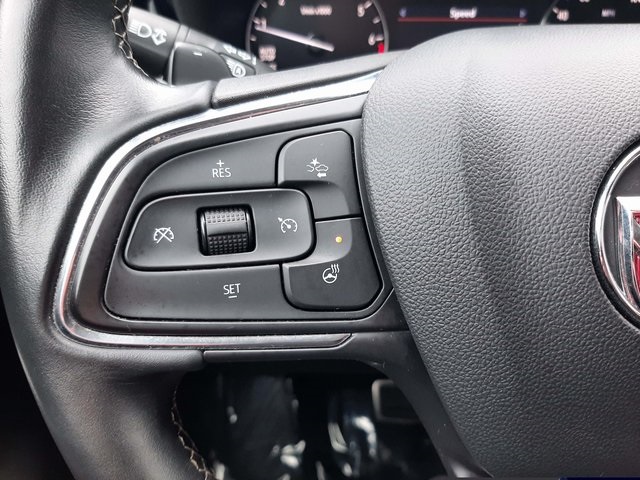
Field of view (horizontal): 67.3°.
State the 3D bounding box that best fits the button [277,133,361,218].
[{"bbox_3d":[0.000,-0.020,0.147,0.024,0.026,0.007,-3,-6,-3],"label":"button"}]

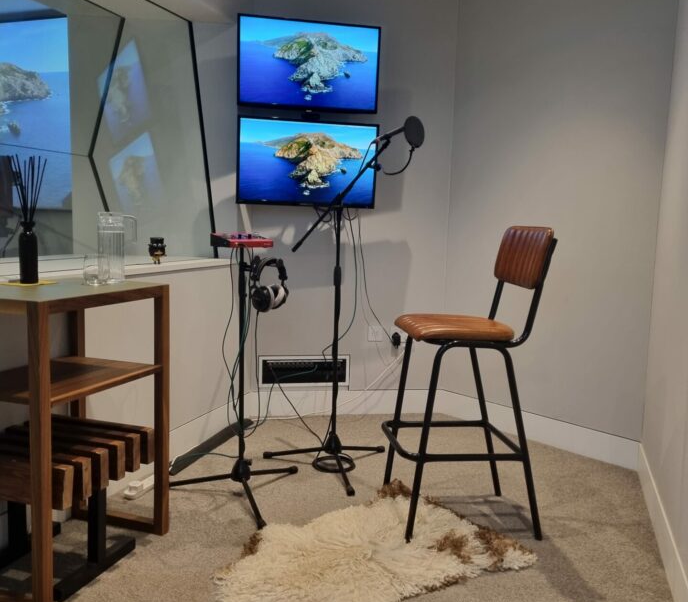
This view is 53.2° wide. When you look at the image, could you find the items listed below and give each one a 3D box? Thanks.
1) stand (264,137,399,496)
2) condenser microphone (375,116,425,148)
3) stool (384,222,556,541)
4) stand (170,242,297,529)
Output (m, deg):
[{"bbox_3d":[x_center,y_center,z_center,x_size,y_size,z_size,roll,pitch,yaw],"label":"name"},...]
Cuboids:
[{"bbox_3d":[-0.071,0.021,2.974,0.581,1.427,0.590,4,7,18],"label":"stand"},{"bbox_3d":[0.238,-0.679,2.790,0.130,0.140,0.250,-5,-4,-44],"label":"condenser microphone"},{"bbox_3d":[0.425,0.286,2.499,0.540,1.040,0.430,1,7,-8],"label":"stool"},{"bbox_3d":[-0.365,0.279,2.577,0.576,0.990,0.503,-1,7,-23],"label":"stand"}]

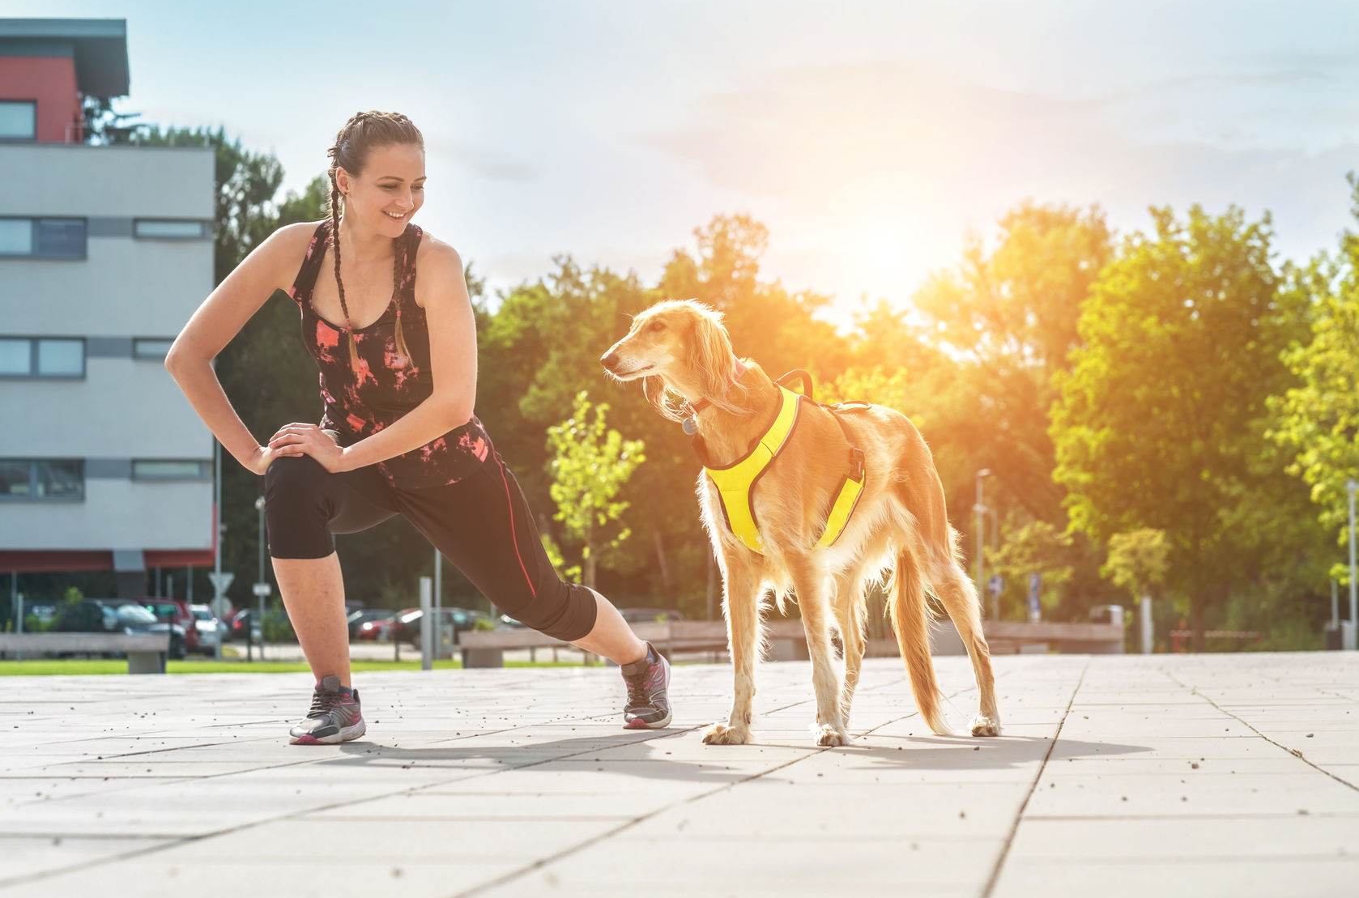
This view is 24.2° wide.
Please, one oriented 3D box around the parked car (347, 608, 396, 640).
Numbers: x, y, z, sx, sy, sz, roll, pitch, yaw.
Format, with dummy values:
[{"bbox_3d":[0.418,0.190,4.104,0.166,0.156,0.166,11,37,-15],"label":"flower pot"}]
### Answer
[{"bbox_3d":[-11.608,6.830,121.000,4.250,1.460,1.750,1,-3,-14],"label":"parked car"}]

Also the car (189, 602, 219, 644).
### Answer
[{"bbox_3d":[-14.915,5.525,98.000,1.760,1.460,4.200,1,-3,-14],"label":"car"}]

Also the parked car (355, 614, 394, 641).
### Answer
[{"bbox_3d":[-10.049,6.596,117.000,4.150,1.450,1.740,1,-3,-16],"label":"parked car"}]

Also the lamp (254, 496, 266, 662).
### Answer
[{"bbox_3d":[-9.882,3.061,75.000,0.330,3.950,0.330,0,-3,0],"label":"lamp"}]

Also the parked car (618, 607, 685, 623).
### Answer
[{"bbox_3d":[-1.598,6.522,115.000,4.350,1.500,1.780,0,-3,-12],"label":"parked car"}]

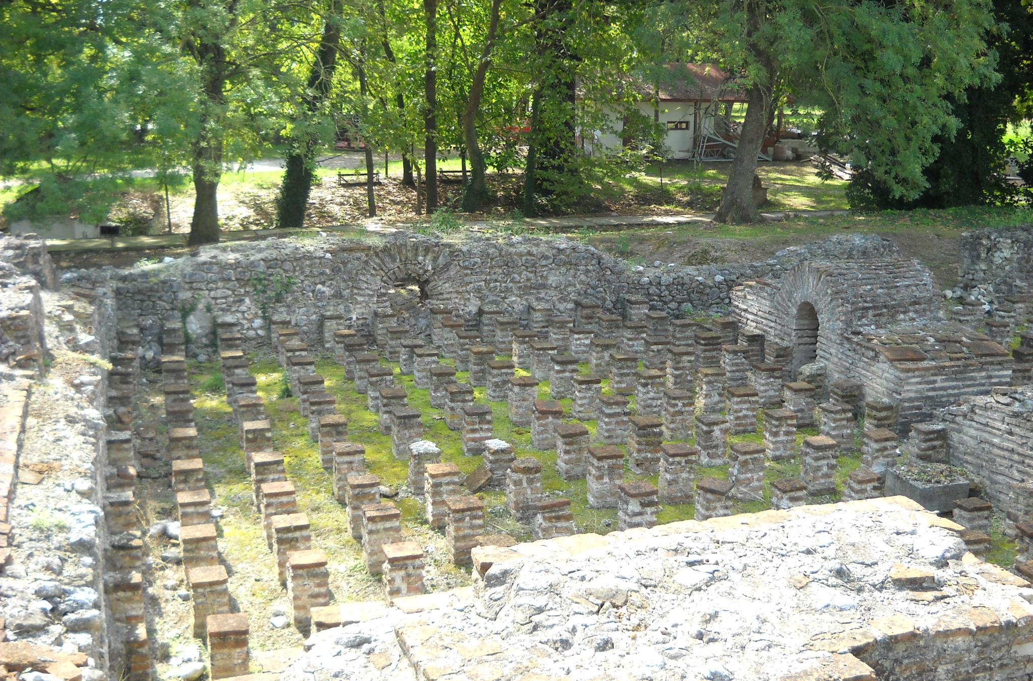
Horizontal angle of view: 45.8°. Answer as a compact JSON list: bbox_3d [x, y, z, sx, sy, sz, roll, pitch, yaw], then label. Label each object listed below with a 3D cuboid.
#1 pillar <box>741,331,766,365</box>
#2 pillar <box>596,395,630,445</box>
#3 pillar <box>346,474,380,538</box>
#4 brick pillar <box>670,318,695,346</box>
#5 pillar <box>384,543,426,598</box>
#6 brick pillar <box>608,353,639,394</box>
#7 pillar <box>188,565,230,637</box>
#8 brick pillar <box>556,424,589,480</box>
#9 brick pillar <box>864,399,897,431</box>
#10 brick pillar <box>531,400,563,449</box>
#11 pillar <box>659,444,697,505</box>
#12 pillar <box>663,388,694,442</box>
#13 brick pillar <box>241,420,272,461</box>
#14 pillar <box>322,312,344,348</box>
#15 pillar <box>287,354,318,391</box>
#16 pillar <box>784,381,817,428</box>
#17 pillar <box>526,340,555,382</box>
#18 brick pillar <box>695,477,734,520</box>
[{"bbox_3d":[3.387,0.139,17.631,0.282,0.496,0.278,-3,16,-17],"label":"pillar"},{"bbox_3d":[1.150,0.932,14.486,0.300,0.504,0.280,-3,16,-17],"label":"pillar"},{"bbox_3d":[-1.771,1.908,14.132,0.330,0.618,0.330,-5,16,-17],"label":"pillar"},{"bbox_3d":[2.637,-0.067,19.425,0.296,0.505,0.296,-4,15,-17],"label":"brick pillar"},{"bbox_3d":[-1.039,2.208,11.296,0.329,0.594,0.315,-4,15,-17],"label":"pillar"},{"bbox_3d":[1.700,0.543,19.565,0.331,0.603,0.331,-3,16,-17],"label":"brick pillar"},{"bbox_3d":[-2.964,2.517,11.796,0.332,0.565,0.332,-5,16,-17],"label":"pillar"},{"bbox_3d":[0.663,1.341,14.720,0.329,0.558,0.315,-4,15,-17],"label":"brick pillar"},{"bbox_3d":[5.140,1.189,17.384,0.331,0.594,0.331,-3,16,-17],"label":"brick pillar"},{"bbox_3d":[0.378,1.032,15.076,0.303,0.517,0.303,-4,15,-17],"label":"brick pillar"},{"bbox_3d":[1.811,1.495,13.721,0.312,0.575,0.312,-4,15,-17],"label":"pillar"},{"bbox_3d":[2.313,1.071,17.560,0.331,0.633,0.331,-3,16,-17],"label":"pillar"},{"bbox_3d":[-2.885,1.192,13.651,0.284,0.516,0.284,-4,14,-17],"label":"brick pillar"},{"bbox_3d":[-2.813,-0.161,18.753,0.307,0.473,0.290,-3,15,-17],"label":"pillar"},{"bbox_3d":[-3.346,0.590,19.123,0.331,0.563,0.331,-3,16,-17],"label":"pillar"},{"bbox_3d":[3.756,0.866,16.256,0.312,0.530,0.312,-4,15,-17],"label":"pillar"},{"bbox_3d":[0.359,0.302,17.850,0.318,0.509,0.318,-4,15,-17],"label":"pillar"},{"bbox_3d":[2.071,1.772,12.822,0.312,0.540,0.312,-4,15,-17],"label":"brick pillar"}]

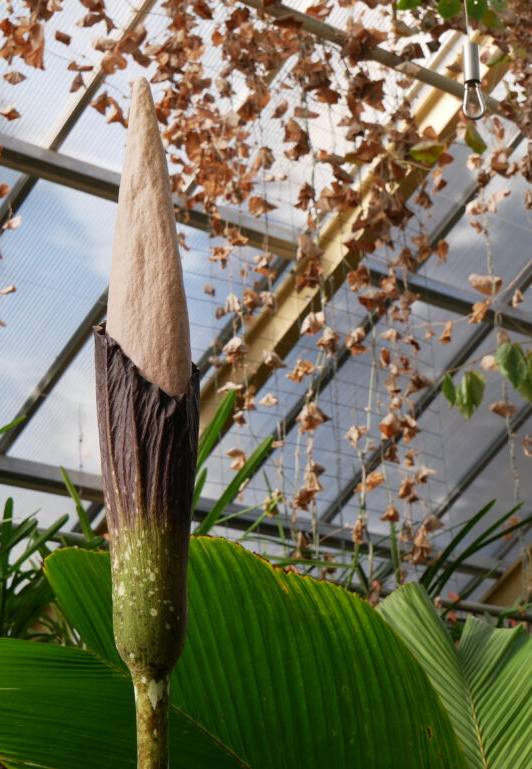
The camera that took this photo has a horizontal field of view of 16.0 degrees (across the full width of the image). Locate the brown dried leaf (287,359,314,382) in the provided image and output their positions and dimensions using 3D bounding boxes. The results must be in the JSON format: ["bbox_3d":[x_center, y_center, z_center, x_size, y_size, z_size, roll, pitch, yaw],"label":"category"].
[{"bbox_3d":[0.087,-0.035,4.800,0.068,0.055,0.050,-3,-16,1],"label":"brown dried leaf"}]

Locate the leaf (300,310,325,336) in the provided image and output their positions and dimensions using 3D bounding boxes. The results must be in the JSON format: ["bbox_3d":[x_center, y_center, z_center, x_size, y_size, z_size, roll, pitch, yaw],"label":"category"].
[{"bbox_3d":[0.119,-0.159,4.850,0.060,0.055,0.050,-3,-16,2],"label":"leaf"}]

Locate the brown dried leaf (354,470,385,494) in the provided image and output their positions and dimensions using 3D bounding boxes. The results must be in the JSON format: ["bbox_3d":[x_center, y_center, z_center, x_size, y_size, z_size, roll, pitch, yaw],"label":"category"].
[{"bbox_3d":[0.265,0.251,4.850,0.075,0.055,0.052,-4,-16,3],"label":"brown dried leaf"}]

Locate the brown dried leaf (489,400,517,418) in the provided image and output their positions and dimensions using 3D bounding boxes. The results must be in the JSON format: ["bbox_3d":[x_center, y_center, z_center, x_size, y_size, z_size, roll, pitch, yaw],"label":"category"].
[{"bbox_3d":[0.662,0.070,5.300,0.077,0.046,0.055,-5,-16,7],"label":"brown dried leaf"}]

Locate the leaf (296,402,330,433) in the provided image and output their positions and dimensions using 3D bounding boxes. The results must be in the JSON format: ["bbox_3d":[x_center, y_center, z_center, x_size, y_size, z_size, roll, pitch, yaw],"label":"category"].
[{"bbox_3d":[0.120,0.084,4.800,0.084,0.068,0.065,-3,-16,1],"label":"leaf"}]

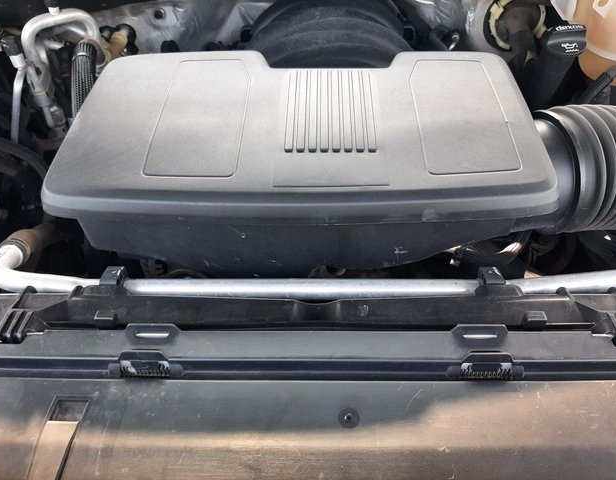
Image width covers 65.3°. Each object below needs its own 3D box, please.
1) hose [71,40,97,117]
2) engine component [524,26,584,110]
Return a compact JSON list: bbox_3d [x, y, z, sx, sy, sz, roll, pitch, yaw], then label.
[{"bbox_3d":[-0.305,-0.217,0.655,0.032,0.032,0.115,0,80,-11],"label":"hose"},{"bbox_3d":[0.397,-0.274,0.770,0.055,0.145,0.052,3,58,5],"label":"engine component"}]

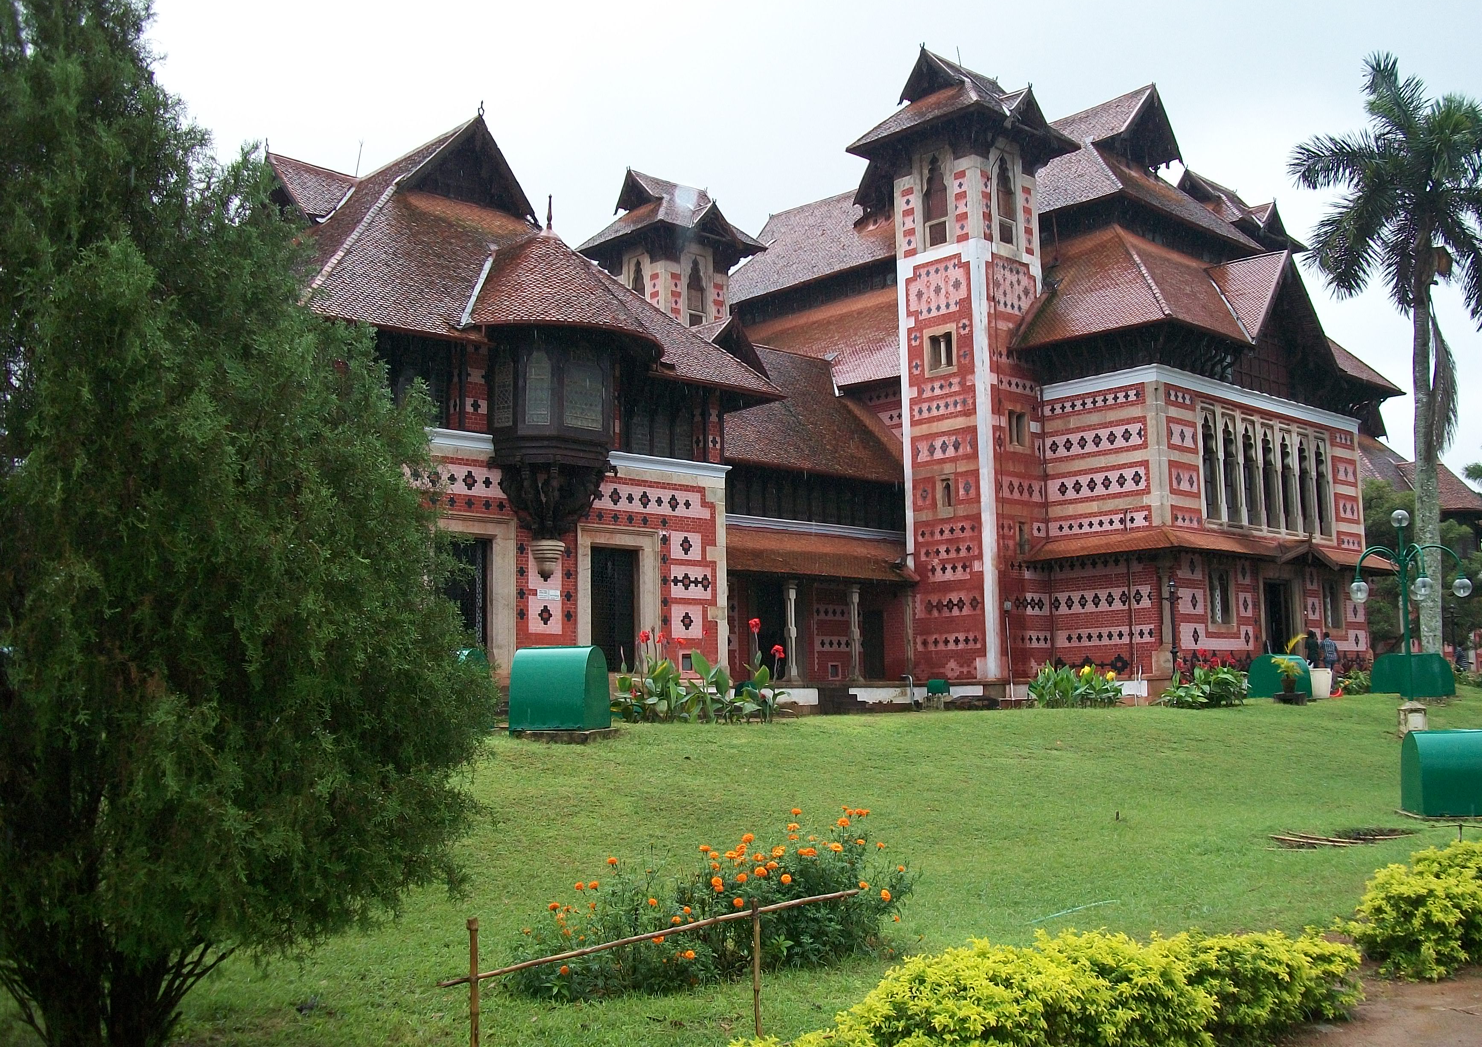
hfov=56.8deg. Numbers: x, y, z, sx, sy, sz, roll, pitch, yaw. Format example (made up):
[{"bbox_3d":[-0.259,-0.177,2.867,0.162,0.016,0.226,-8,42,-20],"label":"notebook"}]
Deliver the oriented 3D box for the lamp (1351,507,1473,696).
[{"bbox_3d":[11.411,1.361,23.299,1.880,3.218,1.950,-4,-8,26],"label":"lamp"}]

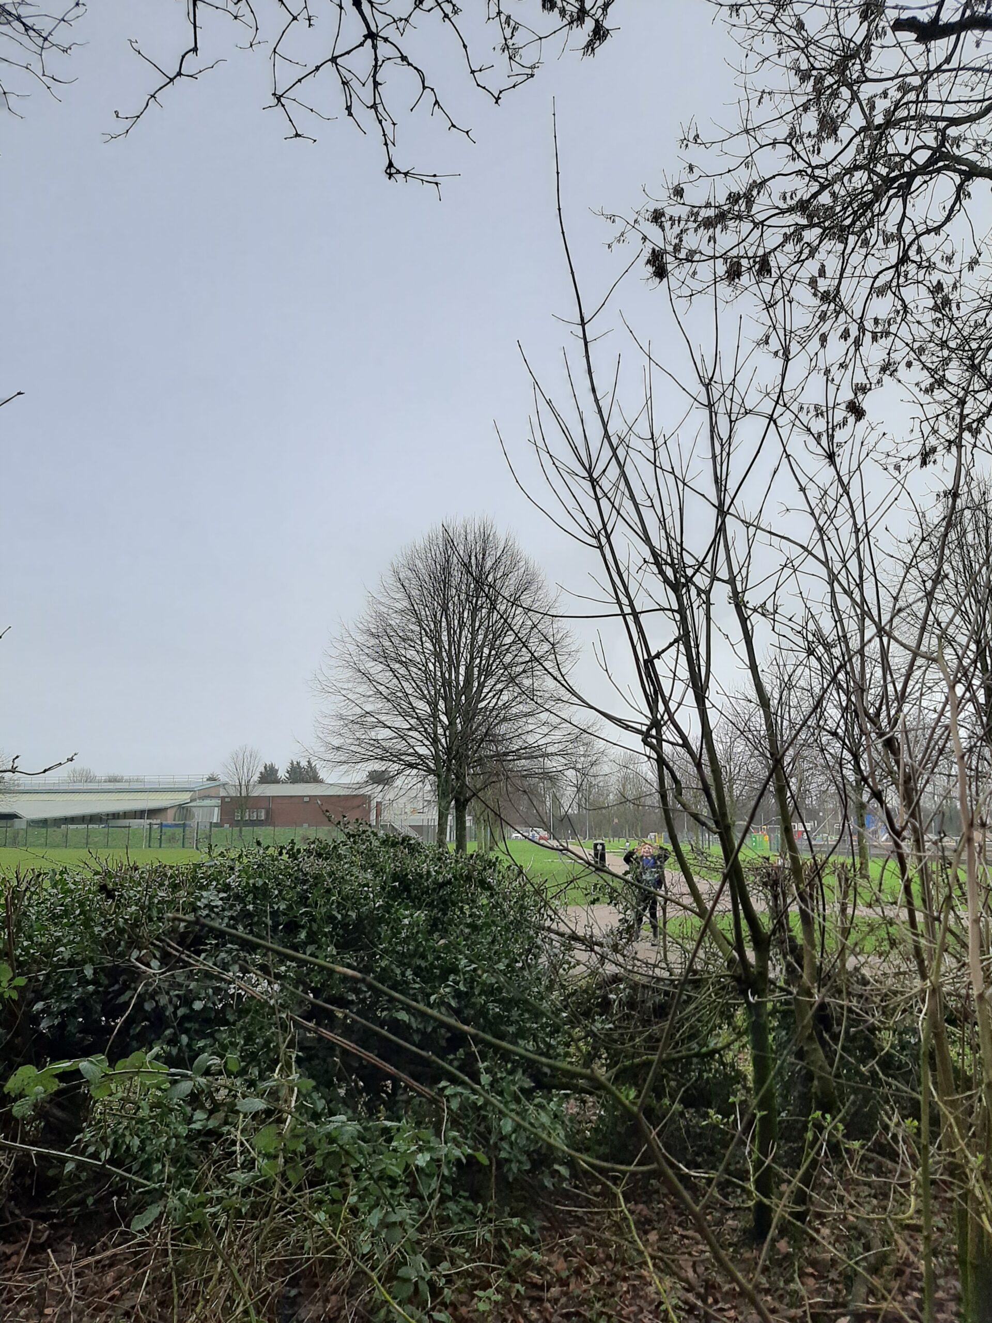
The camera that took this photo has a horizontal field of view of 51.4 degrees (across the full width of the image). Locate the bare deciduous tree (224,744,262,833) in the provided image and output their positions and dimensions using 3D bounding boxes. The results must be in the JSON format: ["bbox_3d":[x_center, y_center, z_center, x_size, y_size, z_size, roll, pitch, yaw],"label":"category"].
[{"bbox_3d":[-25.782,13.042,105.280,3.902,9.321,3.902,0,-9,0],"label":"bare deciduous tree"}]

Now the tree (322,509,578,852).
[{"bbox_3d":[-2.551,1.165,52.509,13.148,17.751,12.600,0,-9,0],"label":"tree"}]

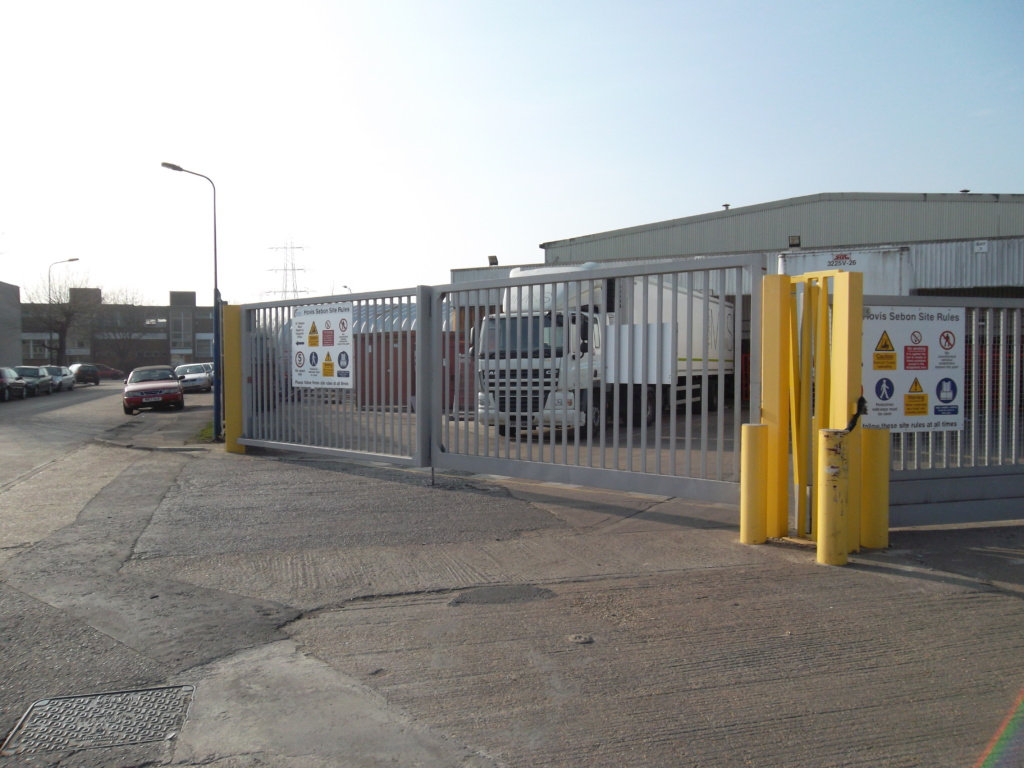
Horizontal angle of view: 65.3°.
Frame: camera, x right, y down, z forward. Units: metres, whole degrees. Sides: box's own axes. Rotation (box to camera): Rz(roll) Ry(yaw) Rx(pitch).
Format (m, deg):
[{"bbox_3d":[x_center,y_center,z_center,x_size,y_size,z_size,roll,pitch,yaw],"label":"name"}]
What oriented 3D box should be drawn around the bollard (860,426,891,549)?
[{"bbox_3d":[2.980,0.844,6.556,0.215,0.980,0.215,0,2,0],"label":"bollard"}]

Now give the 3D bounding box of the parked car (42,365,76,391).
[{"bbox_3d":[-25.652,-0.304,44.381,1.700,1.430,4.150,-1,2,-19],"label":"parked car"}]

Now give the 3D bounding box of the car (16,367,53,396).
[{"bbox_3d":[-23.152,-0.134,38.131,1.680,1.410,4.100,-1,2,-19],"label":"car"}]

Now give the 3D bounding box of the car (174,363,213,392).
[{"bbox_3d":[-17.130,-0.363,42.770,1.720,1.420,4.300,-3,2,-17],"label":"car"}]

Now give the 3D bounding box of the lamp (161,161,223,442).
[{"bbox_3d":[-6.246,-1.588,15.555,1.050,5.420,0.240,-1,2,-18],"label":"lamp"}]

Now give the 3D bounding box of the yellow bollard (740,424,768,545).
[{"bbox_3d":[2.044,0.843,6.723,0.215,0.980,0.215,0,2,0],"label":"yellow bollard"}]

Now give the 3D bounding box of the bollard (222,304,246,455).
[{"bbox_3d":[-4.716,-0.080,13.601,0.270,2.500,0.270,-1,2,-19],"label":"bollard"}]

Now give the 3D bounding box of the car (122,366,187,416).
[{"bbox_3d":[-11.962,0.087,26.714,1.710,1.430,4.550,-5,3,-22],"label":"car"}]

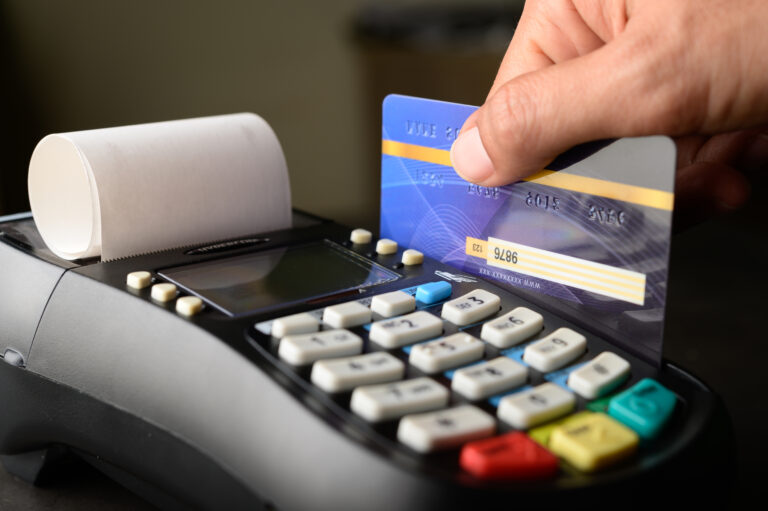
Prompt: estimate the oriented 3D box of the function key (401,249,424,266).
[{"bbox_3d":[0.007,0.000,0.324,0.006,0.002,0.004,-12,26,-40],"label":"function key"}]

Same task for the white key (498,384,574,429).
[{"bbox_3d":[0.030,0.029,0.254,0.008,0.003,0.017,25,27,39],"label":"white key"}]

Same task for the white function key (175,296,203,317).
[{"bbox_3d":[-0.043,0.010,0.281,0.006,0.002,0.004,-12,26,-40],"label":"white function key"}]

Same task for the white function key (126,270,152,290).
[{"bbox_3d":[-0.054,0.005,0.284,0.004,0.003,0.005,-12,26,-43],"label":"white function key"}]

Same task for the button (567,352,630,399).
[{"bbox_3d":[0.043,0.024,0.257,0.007,0.004,0.016,22,25,33],"label":"button"}]

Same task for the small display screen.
[{"bbox_3d":[-0.024,0.005,0.306,0.051,0.002,0.030,-12,26,-40],"label":"small display screen"}]

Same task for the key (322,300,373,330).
[{"bbox_3d":[-0.008,0.013,0.280,0.010,0.003,0.006,-11,27,-42],"label":"key"}]

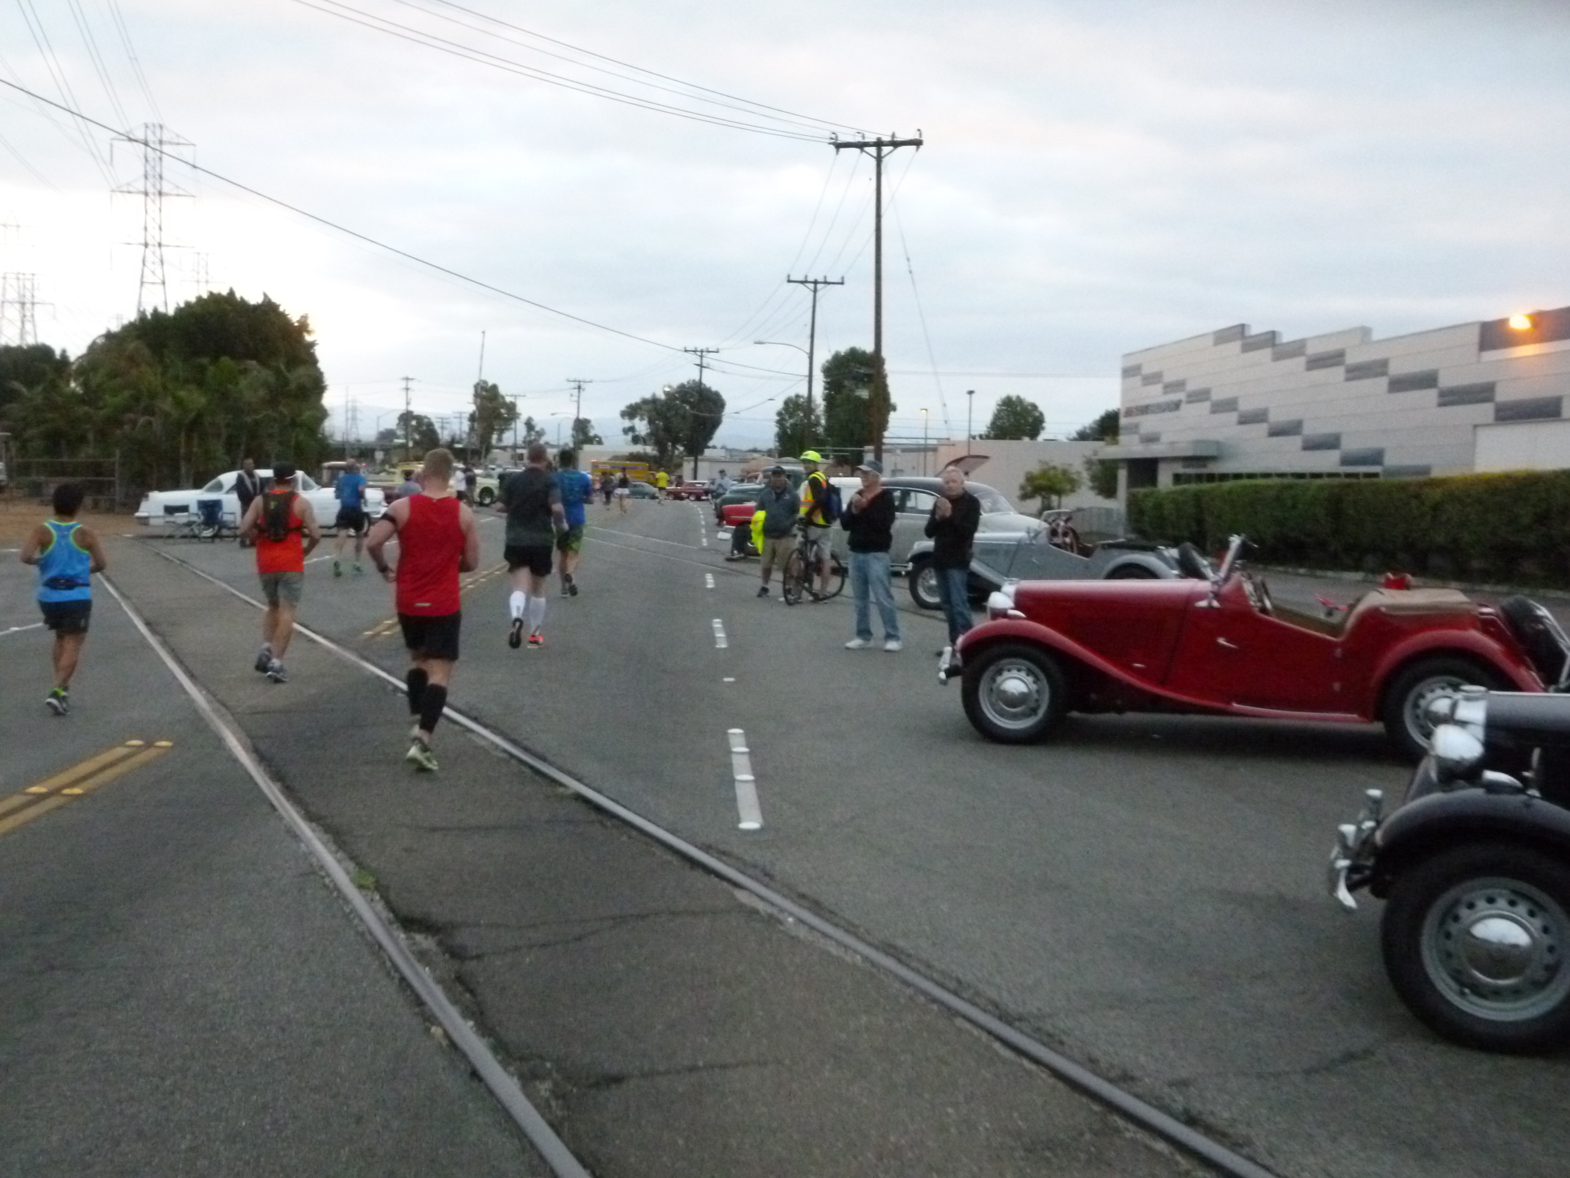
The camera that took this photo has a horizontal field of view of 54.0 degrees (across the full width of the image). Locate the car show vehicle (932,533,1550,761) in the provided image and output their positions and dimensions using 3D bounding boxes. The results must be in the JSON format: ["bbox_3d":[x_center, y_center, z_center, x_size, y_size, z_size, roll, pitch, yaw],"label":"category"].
[{"bbox_3d":[2.872,0.300,9.505,3.680,1.270,1.490,2,4,16],"label":"car show vehicle"}]

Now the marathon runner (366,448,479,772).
[{"bbox_3d":[-2.021,0.113,8.600,0.620,1.790,0.580,1,4,-1],"label":"marathon runner"}]

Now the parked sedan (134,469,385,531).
[{"bbox_3d":[-12.200,-2.060,36.200,5.500,1.560,2.000,0,4,-13],"label":"parked sedan"}]

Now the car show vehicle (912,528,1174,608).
[{"bbox_3d":[3.283,-0.290,17.925,3.680,1.150,1.490,3,5,30],"label":"car show vehicle"}]

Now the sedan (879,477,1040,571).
[{"bbox_3d":[1.950,-0.920,23.500,4.600,1.580,1.800,4,5,34],"label":"sedan"}]

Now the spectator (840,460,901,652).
[{"bbox_3d":[0.780,-0.308,14.100,0.420,1.740,0.520,-3,5,-40],"label":"spectator"}]

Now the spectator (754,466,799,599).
[{"bbox_3d":[-0.122,-0.750,20.500,0.560,1.750,0.380,2,4,12],"label":"spectator"}]

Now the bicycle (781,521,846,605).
[{"bbox_3d":[0.360,-0.320,19.200,0.600,1.040,1.720,3,5,28],"label":"bicycle"}]

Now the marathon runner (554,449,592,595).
[{"bbox_3d":[-2.650,-0.825,19.200,0.540,1.830,0.580,1,4,-3],"label":"marathon runner"}]

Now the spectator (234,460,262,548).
[{"bbox_3d":[-10.420,-1.670,30.000,0.520,1.750,0.360,-2,5,-36],"label":"spectator"}]

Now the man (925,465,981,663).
[{"bbox_3d":[1.520,-0.235,13.900,0.500,1.750,0.420,4,6,38],"label":"man"}]

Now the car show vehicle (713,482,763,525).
[{"bbox_3d":[0.376,-2.702,45.000,4.800,1.650,1.800,0,4,-8],"label":"car show vehicle"}]

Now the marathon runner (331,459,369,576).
[{"bbox_3d":[-6.570,-1.075,23.300,0.560,1.750,0.520,1,4,-3],"label":"marathon runner"}]

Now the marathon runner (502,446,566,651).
[{"bbox_3d":[-2.256,-0.390,13.800,0.570,1.840,0.650,0,4,-6],"label":"marathon runner"}]

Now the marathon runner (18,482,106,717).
[{"bbox_3d":[-4.915,0.063,10.500,0.600,1.580,0.500,0,4,-12],"label":"marathon runner"}]

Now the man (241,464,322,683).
[{"bbox_3d":[-3.928,-0.134,12.000,0.620,1.710,0.550,1,4,0],"label":"man"}]

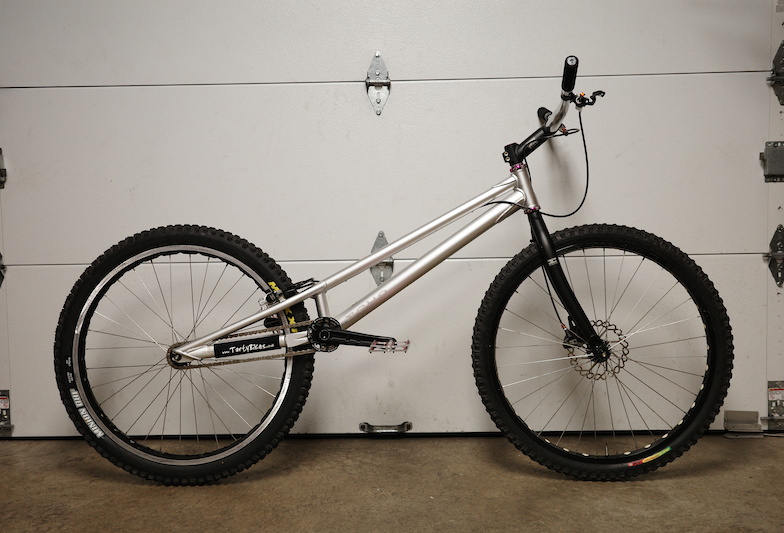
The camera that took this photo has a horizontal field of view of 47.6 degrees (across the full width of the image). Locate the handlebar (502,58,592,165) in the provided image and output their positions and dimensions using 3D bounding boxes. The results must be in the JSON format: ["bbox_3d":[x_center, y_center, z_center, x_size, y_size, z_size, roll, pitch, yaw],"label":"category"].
[{"bbox_3d":[0.361,-0.355,2.269,0.170,0.210,0.710,-1,1,5],"label":"handlebar"}]

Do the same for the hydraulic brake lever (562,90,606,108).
[{"bbox_3d":[0.434,-0.382,2.023,0.088,0.040,0.140,-1,1,5],"label":"hydraulic brake lever"}]

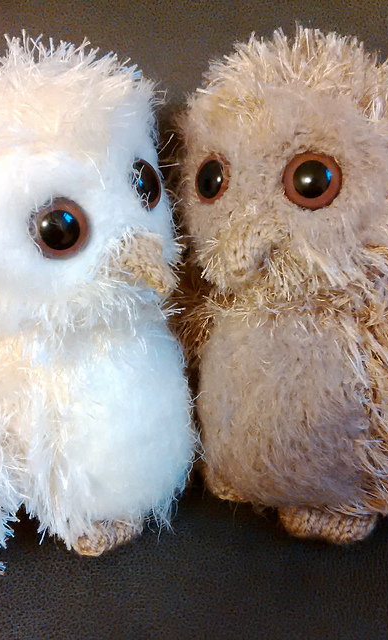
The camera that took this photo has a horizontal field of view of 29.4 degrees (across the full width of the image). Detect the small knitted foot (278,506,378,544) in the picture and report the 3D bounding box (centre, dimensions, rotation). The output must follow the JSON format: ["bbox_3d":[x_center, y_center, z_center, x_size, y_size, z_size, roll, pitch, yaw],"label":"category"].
[{"bbox_3d":[0.060,0.085,0.328,0.041,0.018,0.028,11,30,17],"label":"small knitted foot"}]

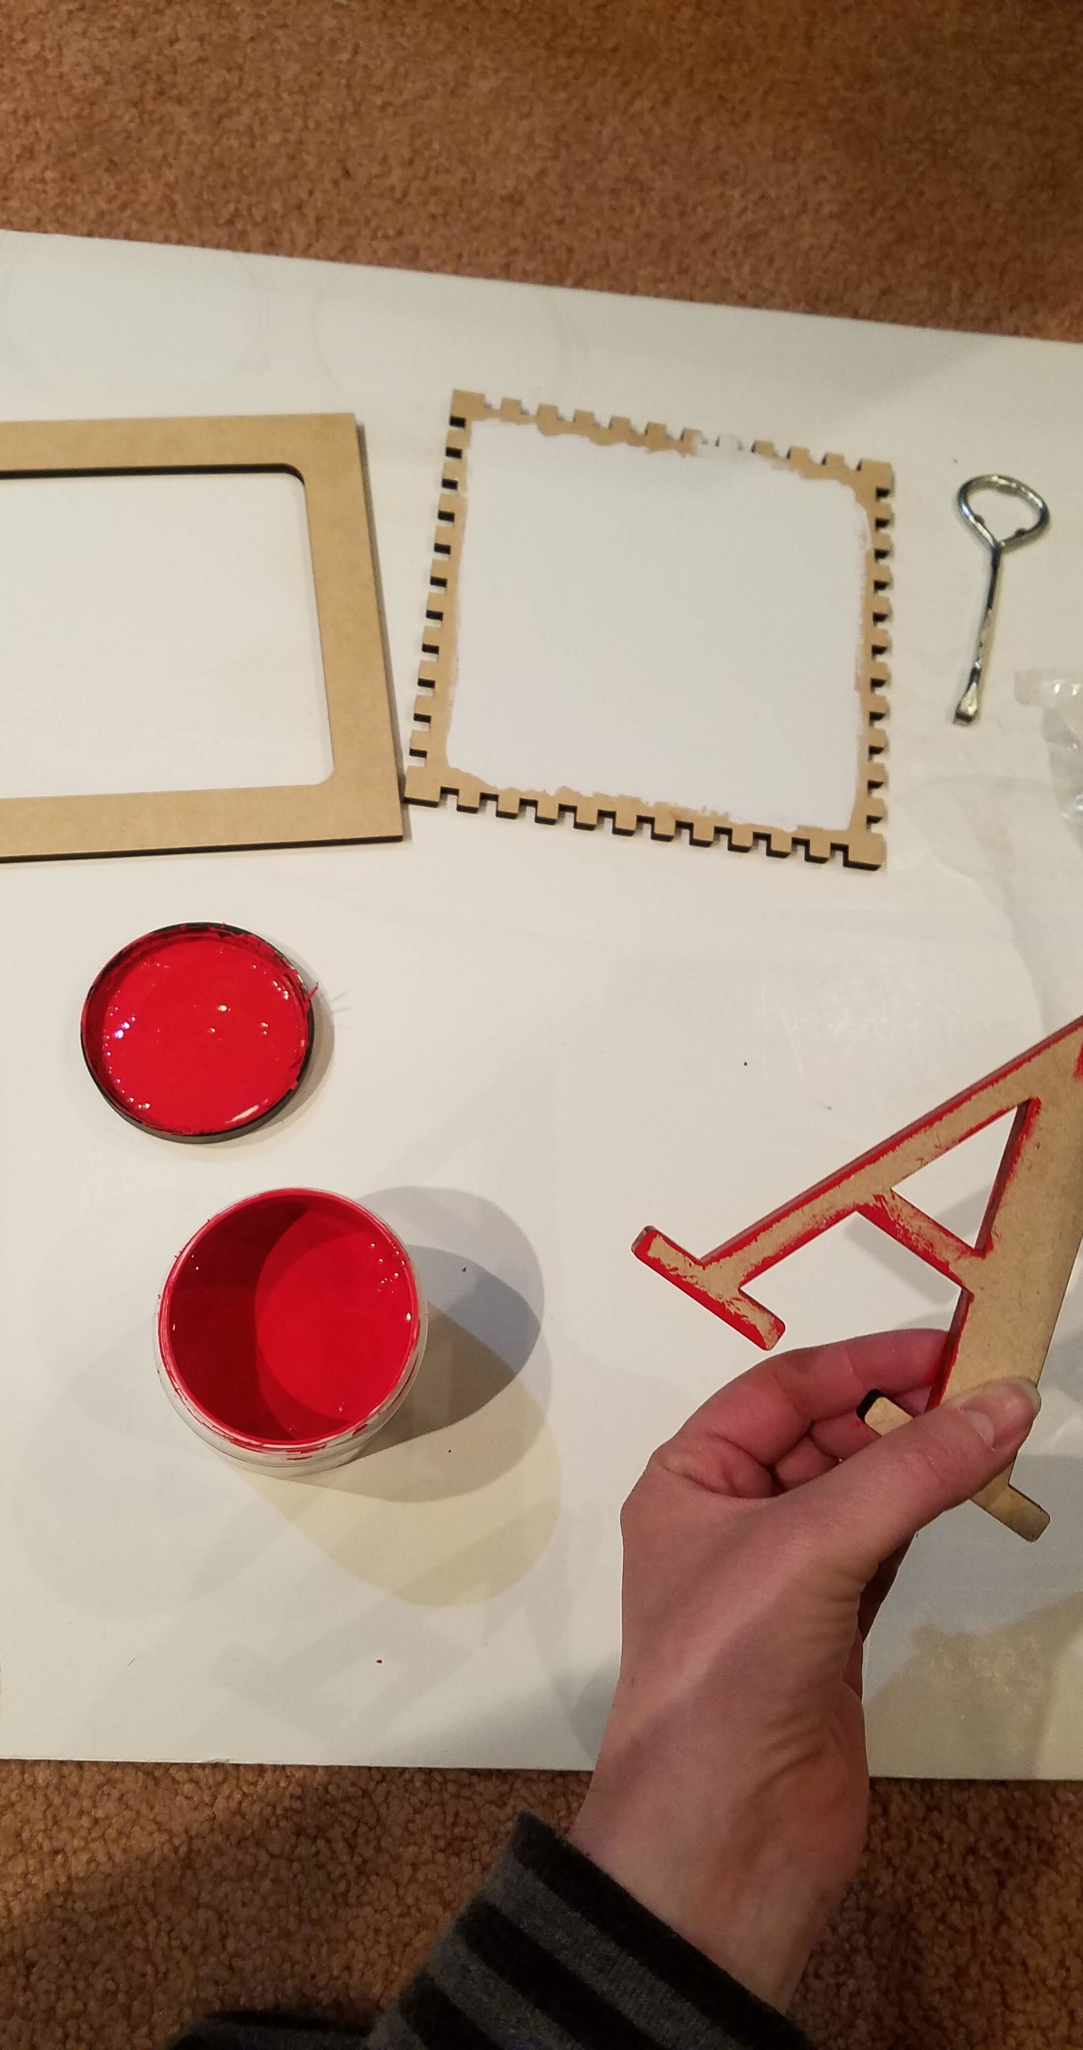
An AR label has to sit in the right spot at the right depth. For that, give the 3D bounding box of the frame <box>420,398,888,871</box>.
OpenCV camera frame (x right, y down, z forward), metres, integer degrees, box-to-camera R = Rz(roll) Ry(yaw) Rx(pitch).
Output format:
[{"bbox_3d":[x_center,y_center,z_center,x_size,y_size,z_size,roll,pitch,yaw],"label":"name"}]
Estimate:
[{"bbox_3d":[0.042,-0.142,0.546,0.164,0.006,0.164,7,72,-6],"label":"frame"}]

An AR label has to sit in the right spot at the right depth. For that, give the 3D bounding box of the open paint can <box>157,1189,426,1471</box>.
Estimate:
[{"bbox_3d":[-0.068,0.085,0.422,0.070,0.075,0.070,-5,73,-9],"label":"open paint can"}]

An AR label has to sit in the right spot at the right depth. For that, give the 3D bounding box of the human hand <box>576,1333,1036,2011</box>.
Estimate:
[{"bbox_3d":[0.051,0.130,0.320,0.076,0.078,0.130,15,74,0],"label":"human hand"}]

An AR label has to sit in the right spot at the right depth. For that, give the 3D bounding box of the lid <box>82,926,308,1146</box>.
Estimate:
[{"bbox_3d":[-0.106,0.002,0.477,0.070,0.011,0.070,2,72,-7],"label":"lid"}]

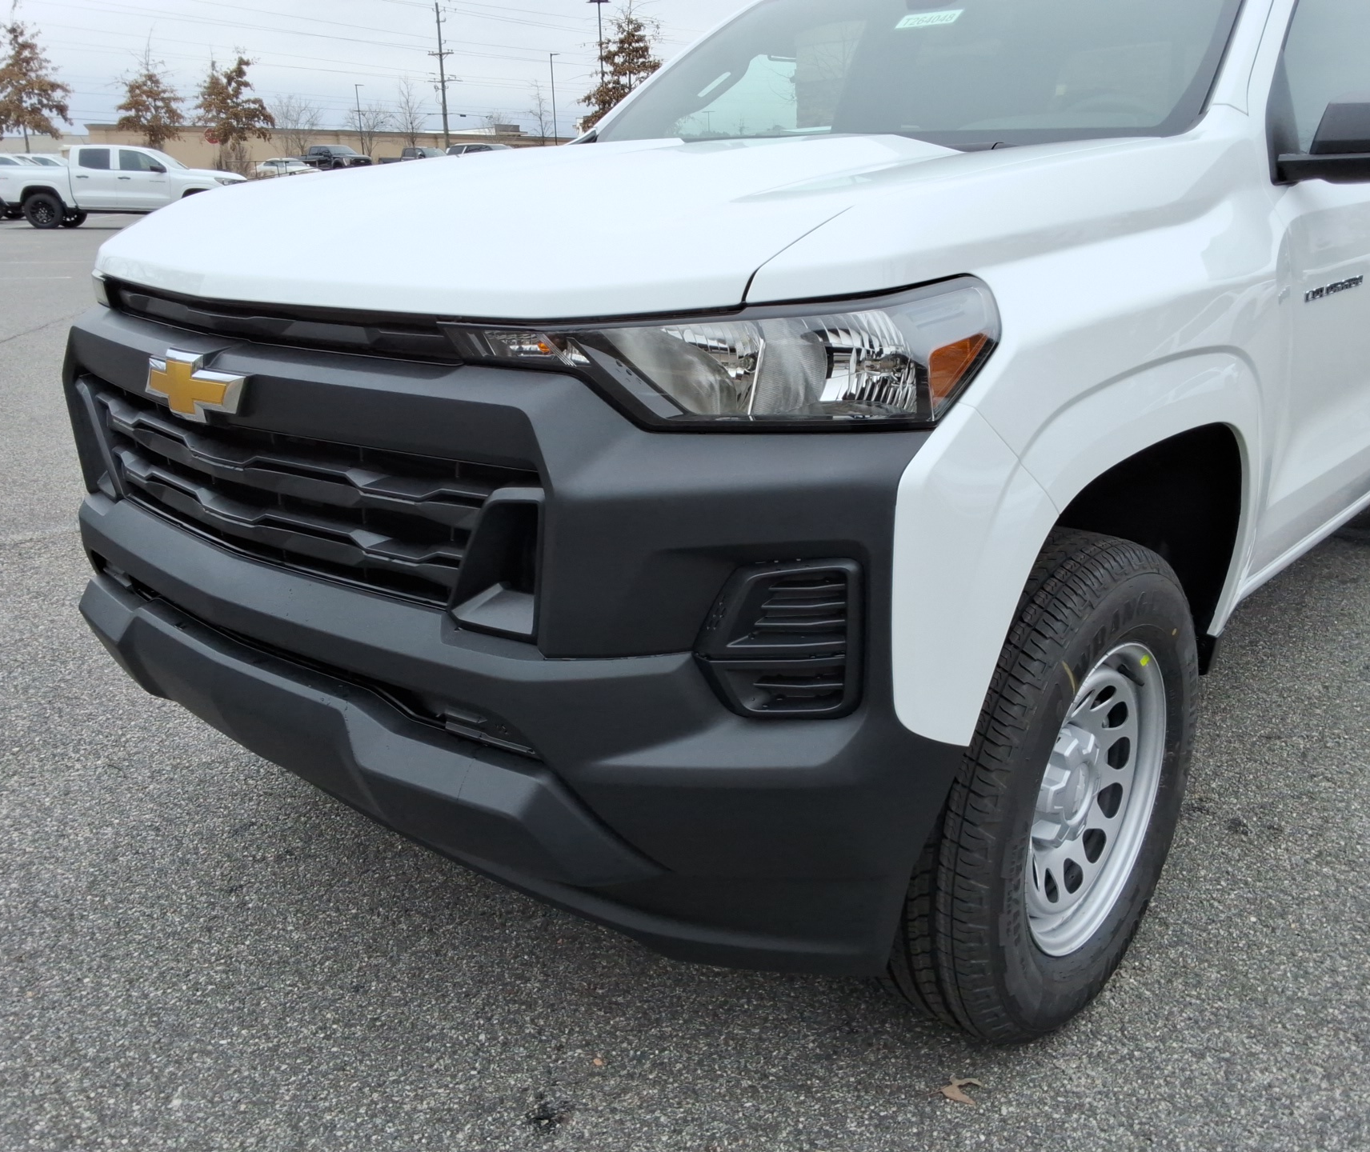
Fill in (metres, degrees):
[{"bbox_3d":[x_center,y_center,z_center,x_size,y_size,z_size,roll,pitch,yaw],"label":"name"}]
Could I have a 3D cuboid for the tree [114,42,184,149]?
[{"bbox_3d":[-21.497,-17.928,49.693,2.770,6.130,2.770,-8,19,-21],"label":"tree"}]

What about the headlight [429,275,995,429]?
[{"bbox_3d":[0.033,-0.246,1.381,0.510,0.160,0.360,14,24,40],"label":"headlight"}]

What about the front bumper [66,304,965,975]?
[{"bbox_3d":[-0.525,-0.007,1.851,1.870,0.770,0.480,14,24,40],"label":"front bumper"}]

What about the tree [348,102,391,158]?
[{"bbox_3d":[-21.502,-29.274,84.547,2.960,5.640,2.960,-5,19,-12],"label":"tree"}]

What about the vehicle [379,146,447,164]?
[{"bbox_3d":[-15.567,-24.025,72.558,5.700,1.900,2.000,14,24,39],"label":"vehicle"}]

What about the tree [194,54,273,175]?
[{"bbox_3d":[-18.515,-18.204,50.776,3.220,5.840,3.220,-7,19,-18],"label":"tree"}]

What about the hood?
[{"bbox_3d":[-0.213,-0.606,2.034,1.480,0.230,1.300,14,24,40],"label":"hood"}]

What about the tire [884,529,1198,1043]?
[{"bbox_3d":[0.520,0.297,1.878,0.260,0.755,0.755,14,24,40],"label":"tire"}]

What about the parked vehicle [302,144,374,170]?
[{"bbox_3d":[-20.333,-24.114,72.433,2.030,1.950,5.880,-18,24,-40],"label":"parked vehicle"}]

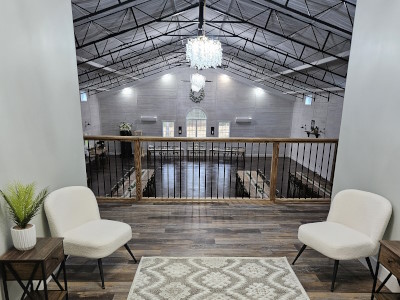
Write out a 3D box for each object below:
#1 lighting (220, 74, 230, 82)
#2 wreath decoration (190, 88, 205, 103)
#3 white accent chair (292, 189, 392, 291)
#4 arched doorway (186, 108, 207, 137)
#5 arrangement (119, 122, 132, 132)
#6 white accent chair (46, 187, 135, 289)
[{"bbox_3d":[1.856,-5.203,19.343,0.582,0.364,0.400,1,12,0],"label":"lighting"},{"bbox_3d":[-0.185,-4.023,19.694,1.111,1.111,0.220,1,12,0],"label":"wreath decoration"},{"bbox_3d":[1.332,0.827,2.539,0.630,0.760,0.530,-5,13,-28],"label":"white accent chair"},{"bbox_3d":[-0.251,-1.918,20.228,1.545,2.511,0.200,1,12,0],"label":"arched doorway"},{"bbox_3d":[-5.405,-1.632,19.283,0.907,0.725,0.800,1,12,0],"label":"arrangement"},{"bbox_3d":[-1.008,0.788,2.549,0.630,0.760,0.530,7,13,27],"label":"white accent chair"}]

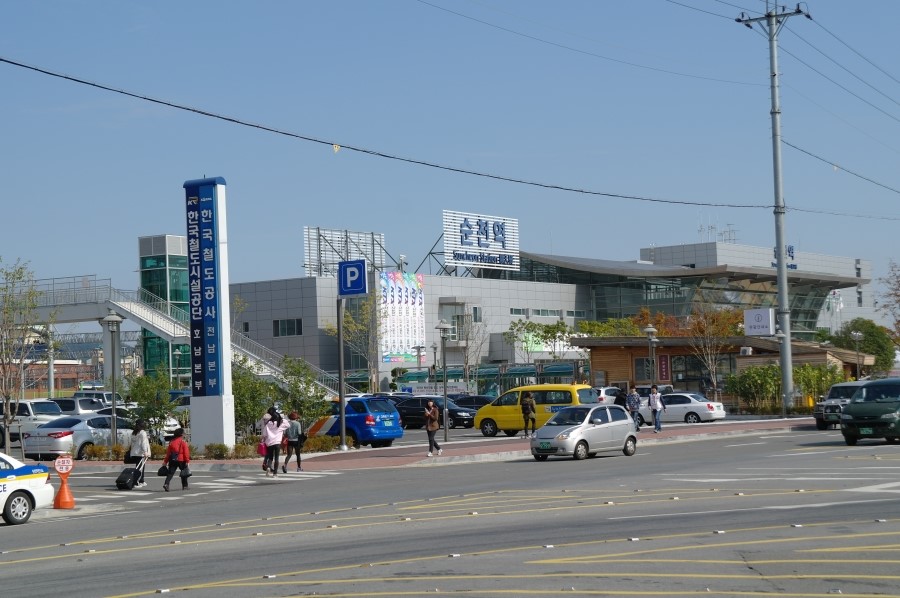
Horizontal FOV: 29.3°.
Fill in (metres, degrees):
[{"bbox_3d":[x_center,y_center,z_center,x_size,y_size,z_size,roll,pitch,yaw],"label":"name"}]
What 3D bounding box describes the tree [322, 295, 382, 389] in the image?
[{"bbox_3d":[-6.158,3.601,109.985,4.000,7.500,3.700,-2,-3,-3],"label":"tree"}]

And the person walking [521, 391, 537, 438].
[{"bbox_3d":[2.879,4.239,62.800,0.500,1.660,0.450,-4,-3,23],"label":"person walking"}]

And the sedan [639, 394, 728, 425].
[{"bbox_3d":[9.850,4.920,76.300,4.520,1.430,1.730,-4,-4,30],"label":"sedan"}]

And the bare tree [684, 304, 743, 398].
[{"bbox_3d":[14.742,3.294,96.938,3.200,6.100,3.100,-3,-3,8],"label":"bare tree"}]

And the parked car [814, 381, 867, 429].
[{"bbox_3d":[15.969,4.161,67.831,1.760,1.850,4.350,-5,-4,37],"label":"parked car"}]

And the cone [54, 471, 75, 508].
[{"bbox_3d":[-7.920,3.924,35.400,0.430,0.800,0.430,-2,-3,0],"label":"cone"}]

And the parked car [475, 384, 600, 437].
[{"bbox_3d":[3.170,4.180,64.700,4.850,1.940,1.820,-4,-4,34],"label":"parked car"}]

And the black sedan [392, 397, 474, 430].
[{"bbox_3d":[-0.641,5.967,90.409,4.750,1.680,1.840,-4,-4,32],"label":"black sedan"}]

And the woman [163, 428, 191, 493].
[{"bbox_3d":[-6.508,3.777,40.866,0.600,1.520,0.520,-4,-4,30],"label":"woman"}]

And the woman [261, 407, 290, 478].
[{"bbox_3d":[-4.081,3.344,40.300,0.600,1.660,0.500,-4,-3,25],"label":"woman"}]

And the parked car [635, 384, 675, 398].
[{"bbox_3d":[11.347,5.860,99.000,1.800,1.800,4.500,-4,-4,36],"label":"parked car"}]

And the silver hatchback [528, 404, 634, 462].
[{"bbox_3d":[3.756,3.691,48.061,1.500,1.500,3.500,-5,-4,39],"label":"silver hatchback"}]

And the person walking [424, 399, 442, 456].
[{"bbox_3d":[-0.461,3.735,49.700,0.460,1.630,0.460,-4,-4,37],"label":"person walking"}]

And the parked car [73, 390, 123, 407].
[{"bbox_3d":[-21.054,6.520,105.000,4.500,1.830,1.750,-5,-4,38],"label":"parked car"}]

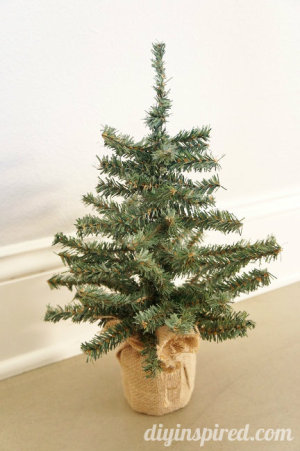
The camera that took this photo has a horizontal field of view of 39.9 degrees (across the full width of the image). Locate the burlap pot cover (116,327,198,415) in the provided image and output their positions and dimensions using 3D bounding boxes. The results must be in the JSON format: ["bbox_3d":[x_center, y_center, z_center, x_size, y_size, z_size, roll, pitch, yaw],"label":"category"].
[{"bbox_3d":[0.014,0.192,0.572,0.110,0.104,0.110,-1,24,0],"label":"burlap pot cover"}]

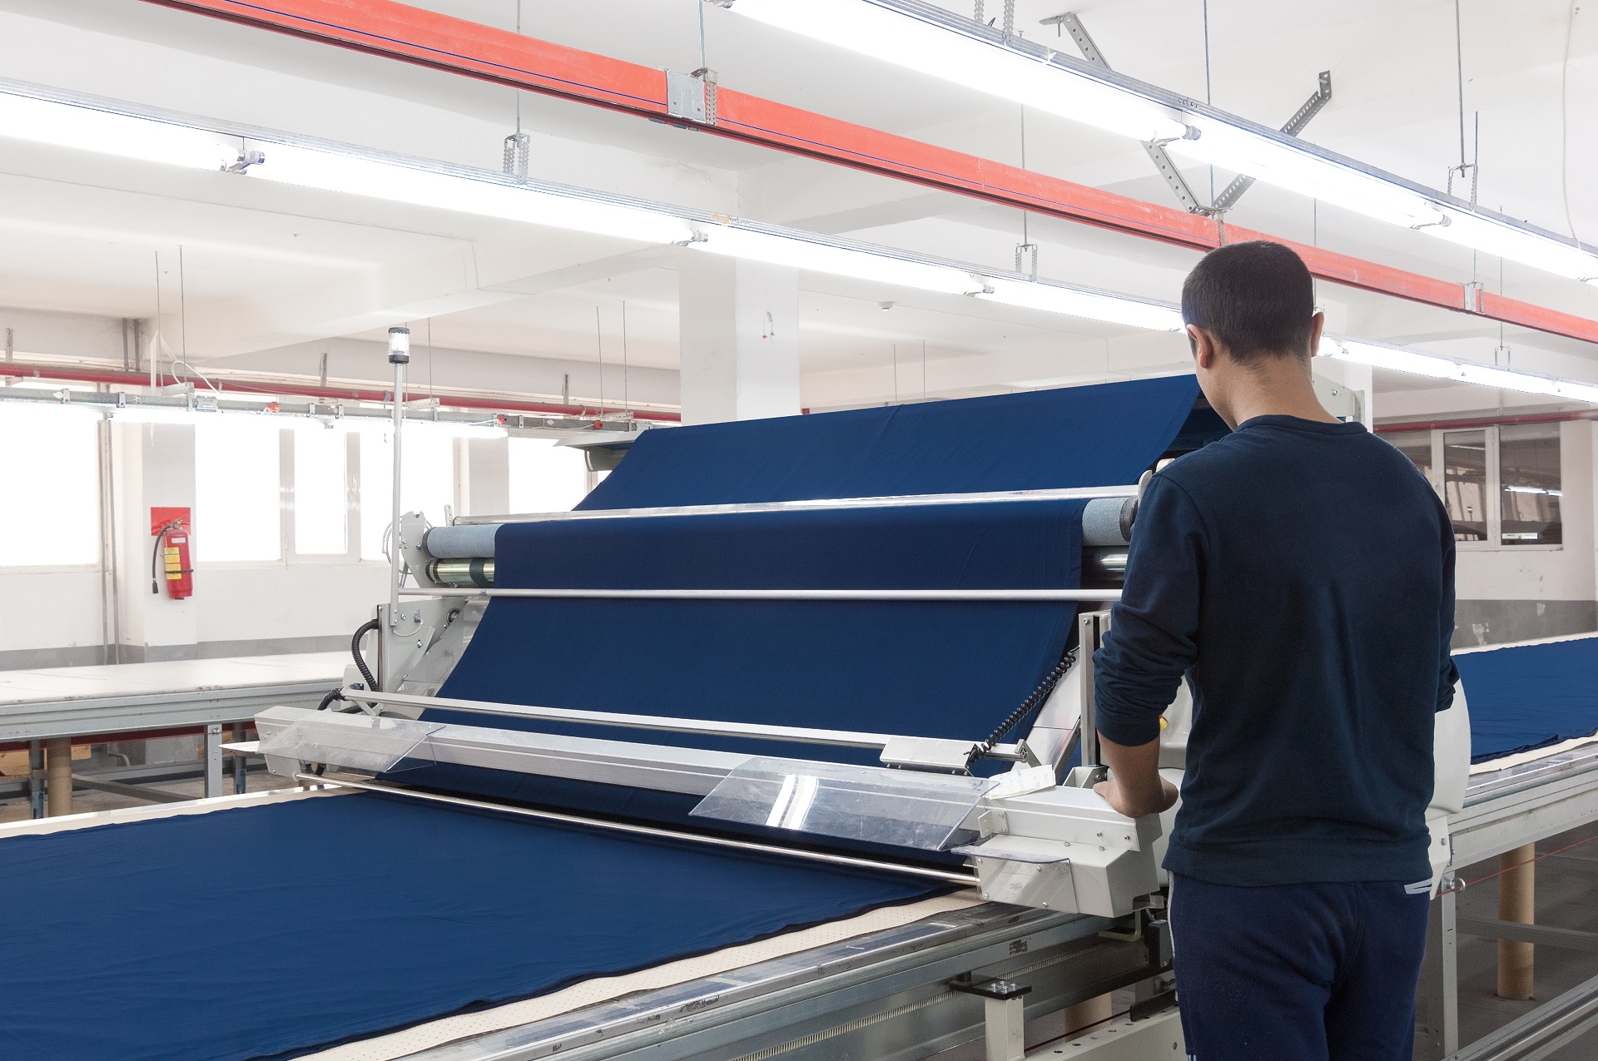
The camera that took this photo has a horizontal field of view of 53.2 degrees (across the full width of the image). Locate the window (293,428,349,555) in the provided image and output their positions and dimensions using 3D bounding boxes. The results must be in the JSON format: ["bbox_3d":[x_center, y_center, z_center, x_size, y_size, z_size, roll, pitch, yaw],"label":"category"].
[{"bbox_3d":[-3.372,-0.280,11.270,0.427,0.913,0.090,0,-1,-45],"label":"window"}]

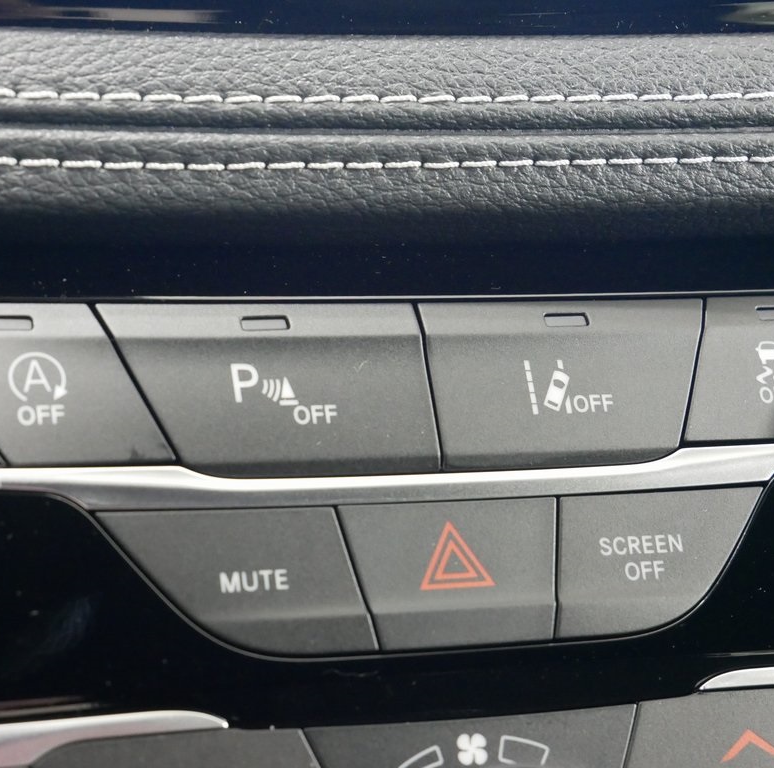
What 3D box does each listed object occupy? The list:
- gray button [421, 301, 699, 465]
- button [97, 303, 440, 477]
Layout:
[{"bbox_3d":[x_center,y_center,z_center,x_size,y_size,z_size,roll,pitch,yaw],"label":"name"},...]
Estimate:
[{"bbox_3d":[0.027,0.001,0.292,0.046,0.026,0.009,-1,-23,-17],"label":"gray button"},{"bbox_3d":[-0.017,0.002,0.278,0.047,0.026,0.009,-1,-23,-17],"label":"button"}]

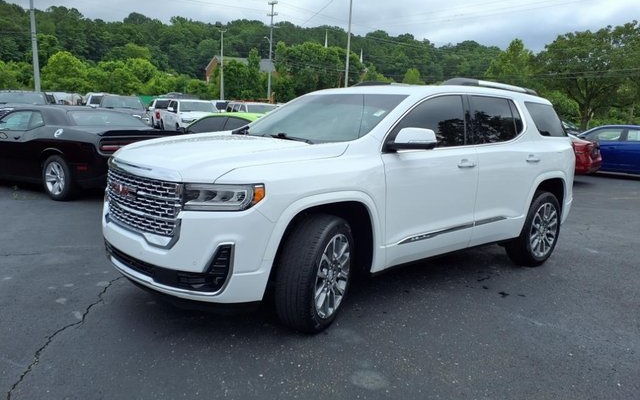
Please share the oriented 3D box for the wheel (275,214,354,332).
[{"bbox_3d":[-0.006,0.476,3.227,0.245,0.760,0.765,7,10,25],"label":"wheel"}]

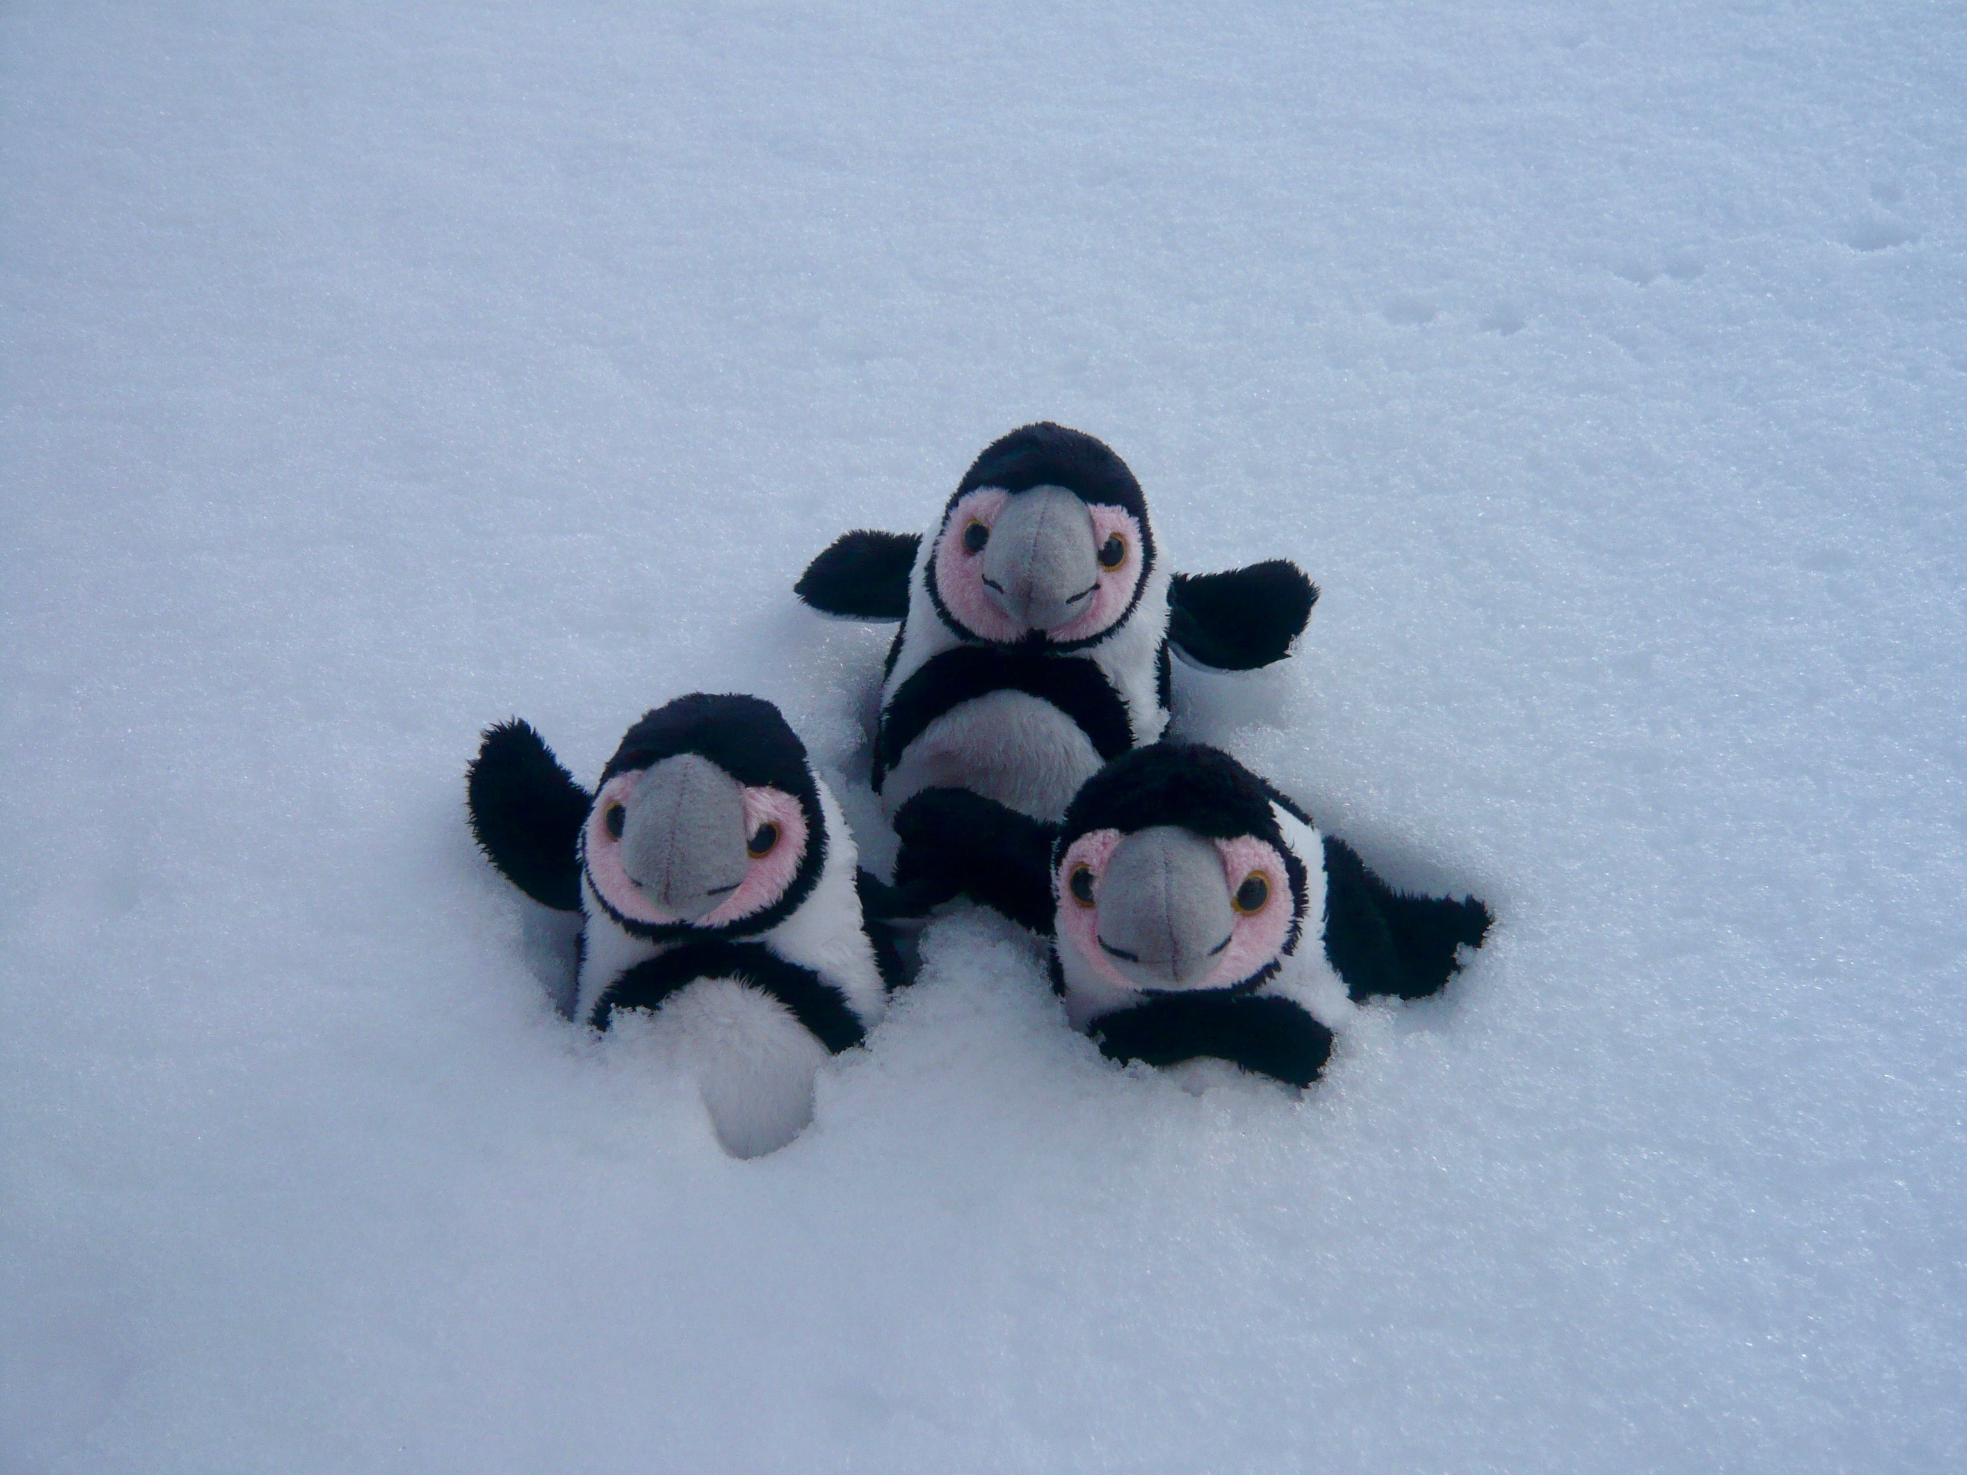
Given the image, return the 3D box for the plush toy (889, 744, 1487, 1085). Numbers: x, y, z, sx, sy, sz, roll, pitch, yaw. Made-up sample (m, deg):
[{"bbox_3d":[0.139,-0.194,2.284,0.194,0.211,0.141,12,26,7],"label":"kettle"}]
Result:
[{"bbox_3d":[0.067,0.086,0.583,0.211,0.191,0.126,9,36,9],"label":"plush toy"}]

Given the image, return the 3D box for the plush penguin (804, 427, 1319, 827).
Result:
[{"bbox_3d":[0.021,-0.035,0.643,0.203,0.191,0.126,7,31,0],"label":"plush penguin"}]

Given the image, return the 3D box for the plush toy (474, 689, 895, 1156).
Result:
[{"bbox_3d":[-0.097,0.071,0.598,0.177,0.191,0.126,4,31,1],"label":"plush toy"}]

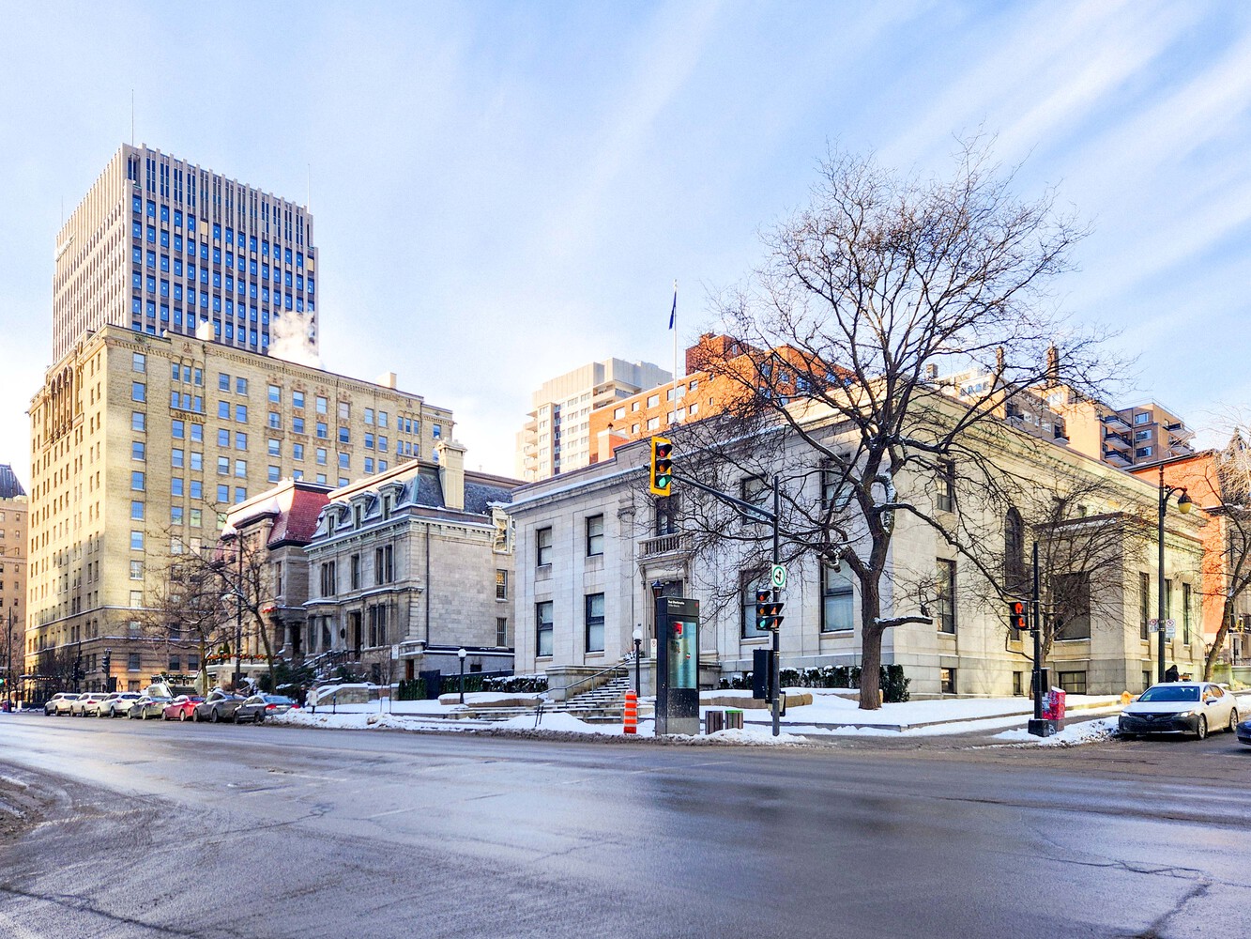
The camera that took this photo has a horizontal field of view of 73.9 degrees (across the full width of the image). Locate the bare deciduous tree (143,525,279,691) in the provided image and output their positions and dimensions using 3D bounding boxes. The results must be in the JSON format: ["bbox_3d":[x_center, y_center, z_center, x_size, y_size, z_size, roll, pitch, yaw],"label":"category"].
[{"bbox_3d":[-24.454,8.730,49.000,7.800,11.000,7.000,4,-9,-26],"label":"bare deciduous tree"}]

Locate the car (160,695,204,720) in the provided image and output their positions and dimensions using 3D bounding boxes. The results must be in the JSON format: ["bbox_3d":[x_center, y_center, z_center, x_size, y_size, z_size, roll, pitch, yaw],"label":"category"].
[{"bbox_3d":[-29.046,15.700,54.600,4.400,1.470,1.780,-10,-15,41],"label":"car"}]

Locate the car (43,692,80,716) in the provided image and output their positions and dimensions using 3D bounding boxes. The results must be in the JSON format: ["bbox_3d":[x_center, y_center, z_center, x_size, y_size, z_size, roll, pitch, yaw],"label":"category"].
[{"bbox_3d":[-43.584,18.230,64.775,4.550,1.640,1.830,-7,-11,42],"label":"car"}]

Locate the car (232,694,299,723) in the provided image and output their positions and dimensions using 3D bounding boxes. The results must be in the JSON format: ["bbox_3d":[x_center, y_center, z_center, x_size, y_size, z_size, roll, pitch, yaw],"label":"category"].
[{"bbox_3d":[-20.491,13.684,47.300,4.700,1.450,1.830,-10,-15,41],"label":"car"}]

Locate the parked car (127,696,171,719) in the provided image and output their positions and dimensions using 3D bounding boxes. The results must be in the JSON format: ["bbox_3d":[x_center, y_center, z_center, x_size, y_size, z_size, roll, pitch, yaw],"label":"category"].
[{"bbox_3d":[-33.677,16.844,58.700,4.600,1.460,1.800,-10,-15,41],"label":"parked car"}]

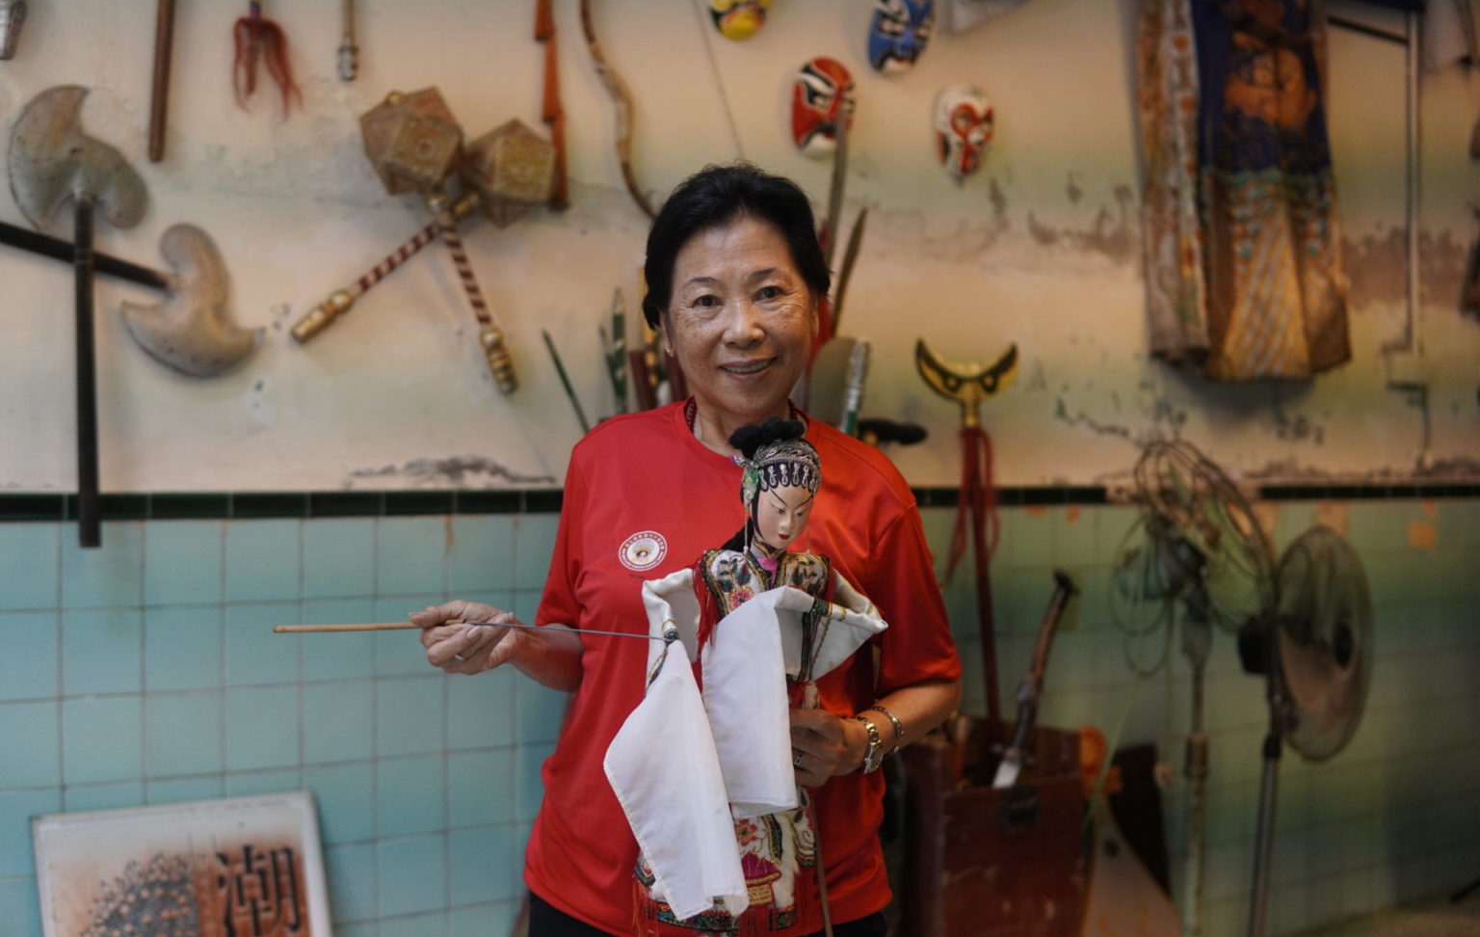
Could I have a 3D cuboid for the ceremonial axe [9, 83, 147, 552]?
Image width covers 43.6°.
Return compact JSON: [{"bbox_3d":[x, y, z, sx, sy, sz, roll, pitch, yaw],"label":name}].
[{"bbox_3d":[-1.137,-0.264,3.200,0.230,0.790,0.065,-1,-2,-35],"label":"ceremonial axe"}]

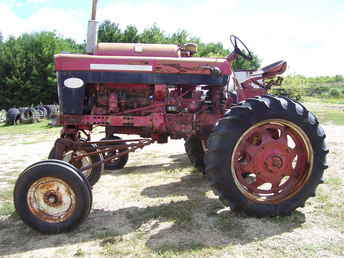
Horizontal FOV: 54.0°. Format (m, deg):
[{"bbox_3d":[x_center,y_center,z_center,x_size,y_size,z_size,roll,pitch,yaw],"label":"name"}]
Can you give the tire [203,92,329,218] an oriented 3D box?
[{"bbox_3d":[1.169,0.360,4.153,1.500,1.500,0.380,2,7,-8],"label":"tire"}]

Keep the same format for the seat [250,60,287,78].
[{"bbox_3d":[1.375,-0.845,4.800,0.430,0.240,0.460,2,7,-8],"label":"seat"}]

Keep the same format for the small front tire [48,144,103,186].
[{"bbox_3d":[-1.403,0.502,4.977,0.750,0.750,0.190,2,7,-9],"label":"small front tire"}]

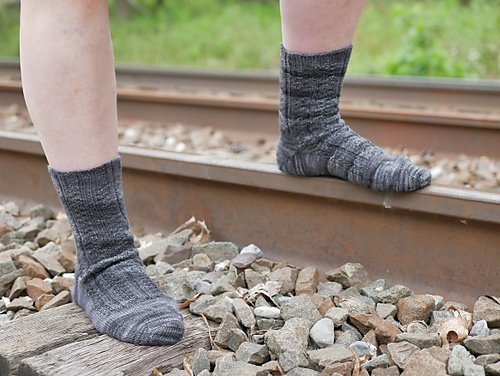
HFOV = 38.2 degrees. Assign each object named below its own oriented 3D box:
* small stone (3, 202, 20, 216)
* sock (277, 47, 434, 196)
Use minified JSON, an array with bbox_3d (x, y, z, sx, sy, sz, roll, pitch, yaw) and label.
[{"bbox_3d":[-0.460,0.041,1.393,0.032,0.024,0.028,0,13,0],"label":"small stone"},{"bbox_3d":[0.149,-0.105,1.038,0.243,0.199,0.097,8,15,29],"label":"sock"}]

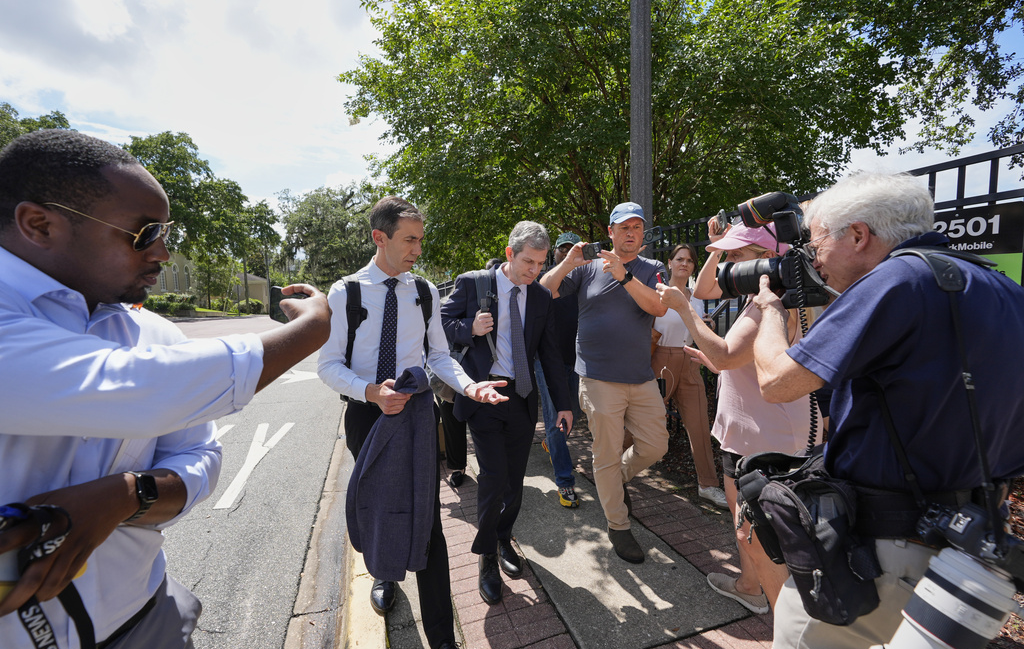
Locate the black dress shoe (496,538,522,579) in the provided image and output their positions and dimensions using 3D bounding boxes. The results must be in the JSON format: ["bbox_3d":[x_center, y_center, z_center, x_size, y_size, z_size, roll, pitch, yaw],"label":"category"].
[{"bbox_3d":[-0.020,1.180,2.400,0.110,0.120,0.300,-2,4,-12],"label":"black dress shoe"}]

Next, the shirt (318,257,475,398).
[{"bbox_3d":[-0.475,0.030,1.860,0.610,0.600,0.420,-2,4,-15],"label":"shirt"}]

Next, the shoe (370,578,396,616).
[{"bbox_3d":[-0.590,1.210,2.130,0.112,0.120,0.300,-2,4,-11],"label":"shoe"}]

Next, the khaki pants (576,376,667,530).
[{"bbox_3d":[0.620,0.650,2.560,0.450,0.930,0.480,-2,4,-9],"label":"khaki pants"}]

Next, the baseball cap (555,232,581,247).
[{"bbox_3d":[0.378,-0.552,3.000,0.180,0.125,0.260,-1,5,4],"label":"baseball cap"}]

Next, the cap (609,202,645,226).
[{"bbox_3d":[0.580,-0.560,2.320,0.178,0.130,0.265,-2,7,-4],"label":"cap"}]

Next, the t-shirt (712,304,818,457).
[{"bbox_3d":[1.075,0.135,1.970,0.330,0.670,0.430,-1,4,13],"label":"t-shirt"}]

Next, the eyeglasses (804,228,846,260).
[{"bbox_3d":[0.775,-0.192,1.050,0.140,0.045,0.145,-2,-15,-38],"label":"eyeglasses"}]

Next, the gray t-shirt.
[{"bbox_3d":[0.525,-0.020,2.430,0.570,0.710,0.380,-2,4,-5],"label":"gray t-shirt"}]

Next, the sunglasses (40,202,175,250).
[{"bbox_3d":[-0.625,-0.159,0.710,0.140,0.050,0.140,18,10,-20],"label":"sunglasses"}]

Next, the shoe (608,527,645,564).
[{"bbox_3d":[0.607,1.155,2.480,0.115,0.135,0.300,-3,4,-17],"label":"shoe"}]

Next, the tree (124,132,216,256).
[{"bbox_3d":[-23.800,-6.400,32.000,6.800,12.000,6.800,-4,5,-37],"label":"tree"}]

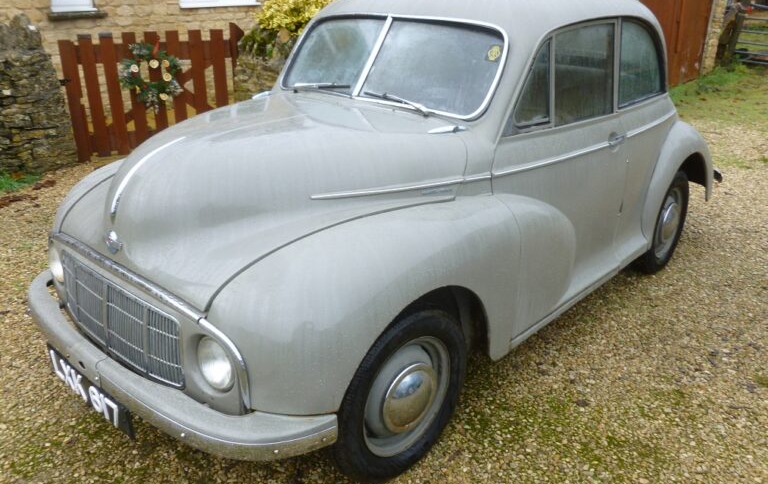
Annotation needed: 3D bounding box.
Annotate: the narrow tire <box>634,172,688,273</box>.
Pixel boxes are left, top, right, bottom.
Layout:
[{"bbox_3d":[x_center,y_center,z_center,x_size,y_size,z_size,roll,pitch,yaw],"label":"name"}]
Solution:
[{"bbox_3d":[1.514,-0.114,3.392,0.140,0.588,0.588,19,28,38],"label":"narrow tire"}]

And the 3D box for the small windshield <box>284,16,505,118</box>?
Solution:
[{"bbox_3d":[-0.026,-0.688,2.352,1.080,0.360,0.105,19,-3,38],"label":"small windshield"}]

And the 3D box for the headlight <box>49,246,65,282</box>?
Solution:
[{"bbox_3d":[-1.107,0.060,2.127,0.070,0.146,0.146,-19,29,-41],"label":"headlight"}]

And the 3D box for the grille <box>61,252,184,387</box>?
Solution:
[{"bbox_3d":[-0.797,0.207,1.802,0.700,0.240,0.070,19,28,38],"label":"grille"}]

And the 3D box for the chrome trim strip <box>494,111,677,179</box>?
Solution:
[{"bbox_3d":[0.967,-0.434,2.593,0.085,0.045,1.760,19,28,38],"label":"chrome trim strip"}]

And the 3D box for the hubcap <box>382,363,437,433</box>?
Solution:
[{"bbox_3d":[0.086,0.465,1.840,0.050,0.228,0.228,21,29,41],"label":"hubcap"}]

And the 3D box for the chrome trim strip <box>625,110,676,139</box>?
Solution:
[{"bbox_3d":[1.274,-0.554,2.914,0.040,0.040,0.835,16,26,34],"label":"chrome trim strip"}]

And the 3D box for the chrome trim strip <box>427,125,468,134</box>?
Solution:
[{"bbox_3d":[0.204,-0.357,1.985,0.140,0.030,0.035,-11,24,-28],"label":"chrome trim strip"}]

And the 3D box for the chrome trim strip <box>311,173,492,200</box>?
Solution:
[{"bbox_3d":[0.075,-0.164,1.851,0.630,0.035,0.035,-11,24,-28],"label":"chrome trim strip"}]

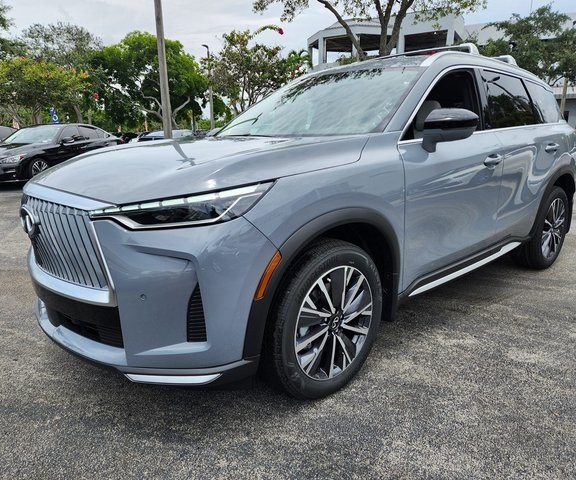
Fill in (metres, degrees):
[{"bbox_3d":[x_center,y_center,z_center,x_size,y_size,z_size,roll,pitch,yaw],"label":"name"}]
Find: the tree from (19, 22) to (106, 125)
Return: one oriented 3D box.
[{"bbox_3d":[-13.896,-9.126,26.309,6.600,7.994,6.200,-8,15,-25],"label":"tree"}]

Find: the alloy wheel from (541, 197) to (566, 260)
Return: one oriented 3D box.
[{"bbox_3d":[2.358,-0.116,3.932,0.540,0.540,0.200,-13,18,-39],"label":"alloy wheel"}]

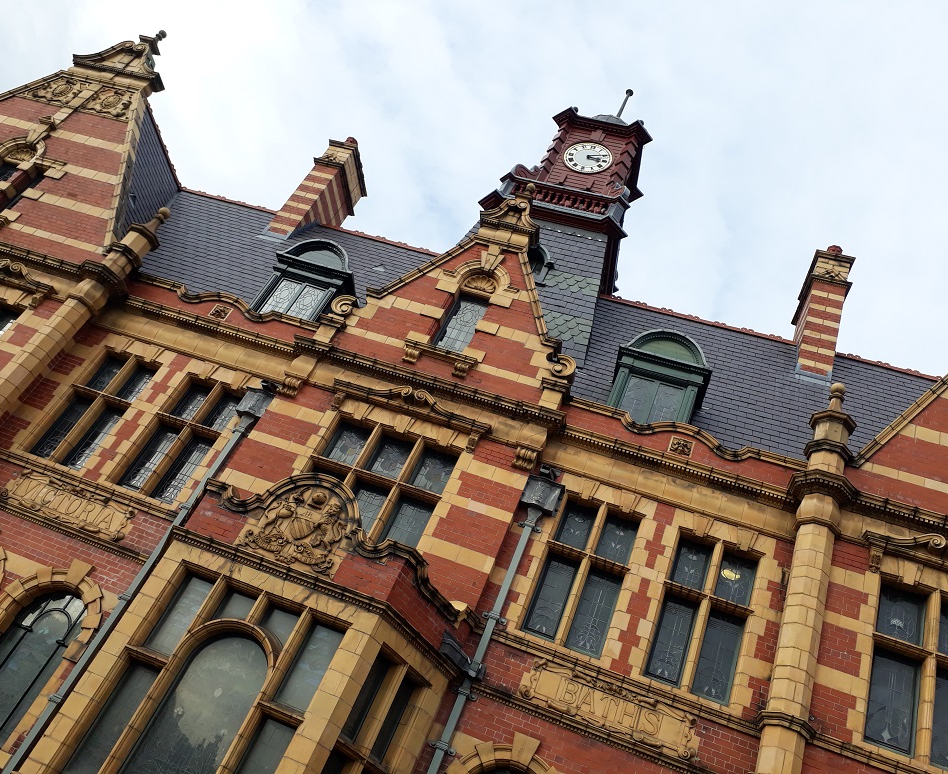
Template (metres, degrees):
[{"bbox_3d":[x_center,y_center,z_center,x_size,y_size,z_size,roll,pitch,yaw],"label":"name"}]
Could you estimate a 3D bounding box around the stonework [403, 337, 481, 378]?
[{"bbox_3d":[-0.631,-0.417,13.449,1.291,0.457,0.220,16,-34,15],"label":"stonework"}]

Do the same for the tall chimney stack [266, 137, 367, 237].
[{"bbox_3d":[-4.034,-4.853,21.379,0.840,4.340,1.730,16,-34,15],"label":"tall chimney stack"}]

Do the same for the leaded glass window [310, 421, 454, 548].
[{"bbox_3d":[-1.607,1.641,12.267,2.192,2.359,0.300,16,-34,15],"label":"leaded glass window"}]

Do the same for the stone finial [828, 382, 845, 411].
[{"bbox_3d":[5.507,0.195,12.256,0.230,0.660,0.230,16,-34,15],"label":"stone finial"}]

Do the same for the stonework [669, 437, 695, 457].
[{"bbox_3d":[3.259,0.928,12.646,0.368,0.329,0.090,16,-34,15],"label":"stonework"}]

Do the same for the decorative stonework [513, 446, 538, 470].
[{"bbox_3d":[0.772,1.120,12.179,0.321,0.352,0.240,16,-34,15],"label":"decorative stonework"}]

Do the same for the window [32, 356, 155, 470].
[{"bbox_3d":[-6.490,0.398,13.836,1.265,2.367,0.300,16,-34,15],"label":"window"}]

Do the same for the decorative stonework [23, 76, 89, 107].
[{"bbox_3d":[-9.704,-6.920,18.569,1.410,1.012,0.150,16,-34,15],"label":"decorative stonework"}]

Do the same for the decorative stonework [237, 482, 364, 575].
[{"bbox_3d":[-2.123,1.702,10.294,1.407,1.287,0.300,16,-34,15],"label":"decorative stonework"}]

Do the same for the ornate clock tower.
[{"bbox_3d":[2.714,-4.859,20.980,3.660,10.000,3.660,16,-34,15],"label":"ornate clock tower"}]

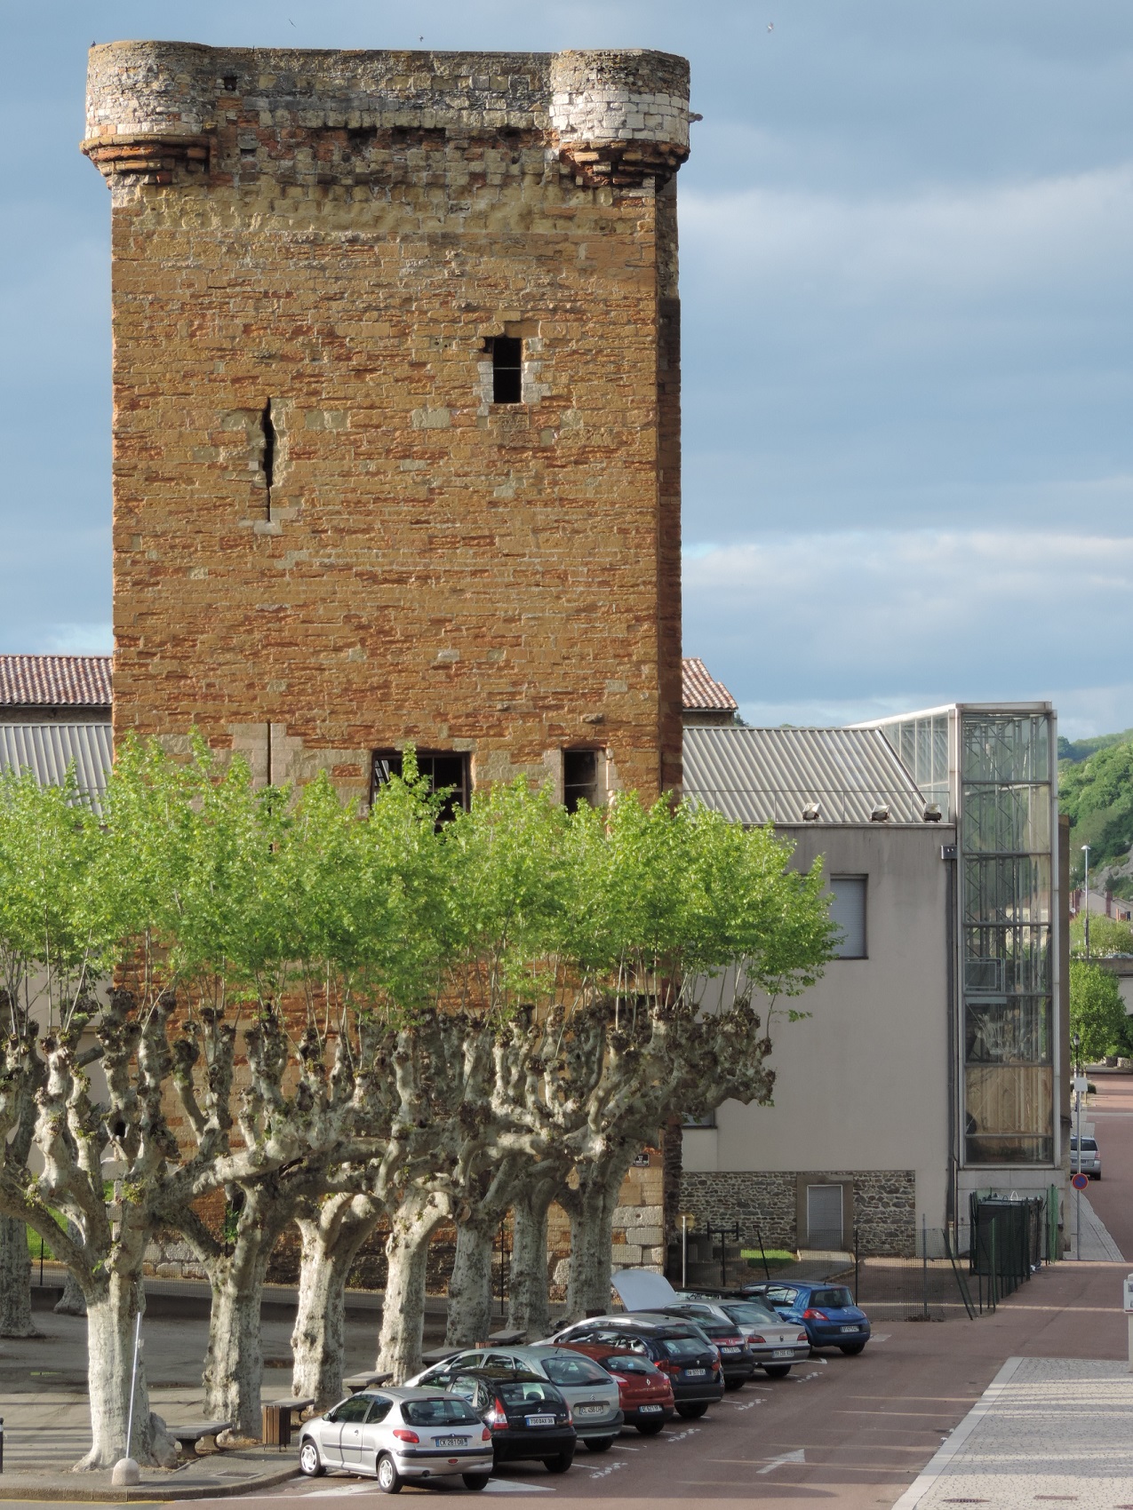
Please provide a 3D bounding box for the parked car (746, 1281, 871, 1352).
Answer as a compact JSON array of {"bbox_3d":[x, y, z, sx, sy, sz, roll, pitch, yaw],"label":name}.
[{"bbox_3d":[4.384,11.473,107.073,1.780,1.460,4.210,1,-3,-40],"label":"parked car"}]

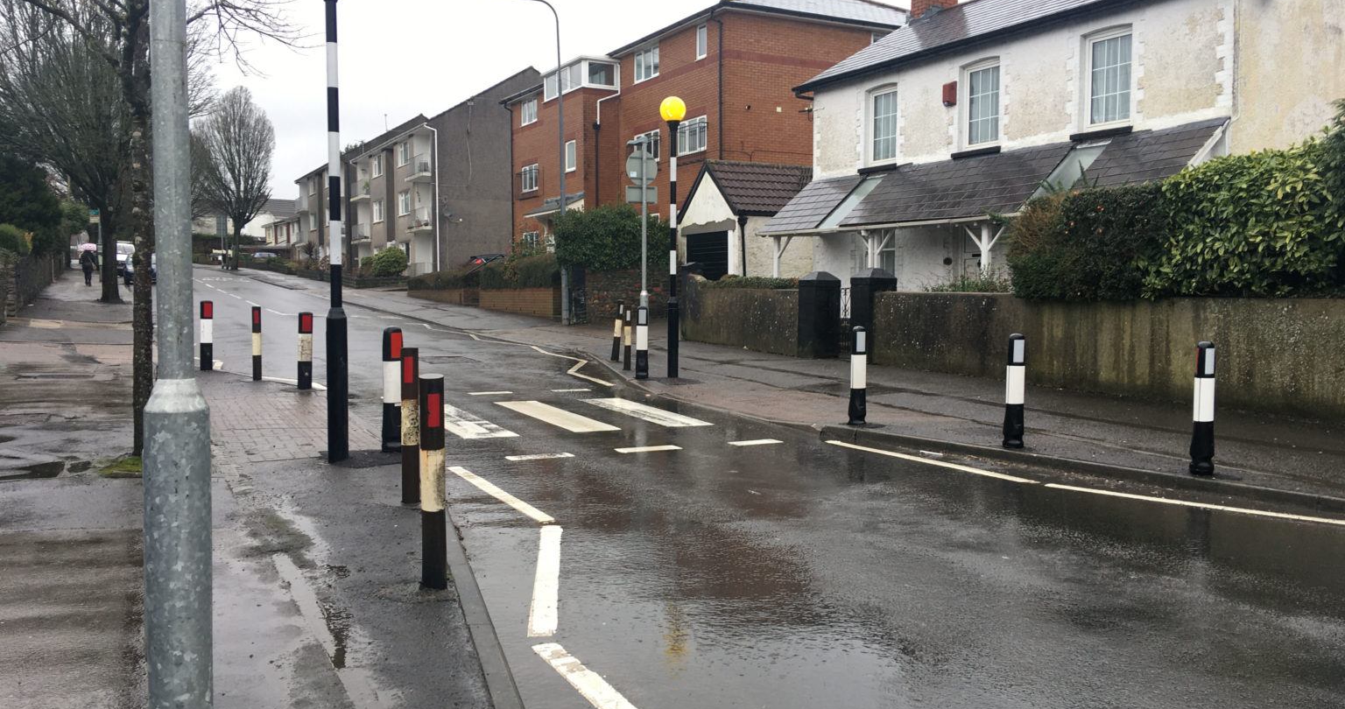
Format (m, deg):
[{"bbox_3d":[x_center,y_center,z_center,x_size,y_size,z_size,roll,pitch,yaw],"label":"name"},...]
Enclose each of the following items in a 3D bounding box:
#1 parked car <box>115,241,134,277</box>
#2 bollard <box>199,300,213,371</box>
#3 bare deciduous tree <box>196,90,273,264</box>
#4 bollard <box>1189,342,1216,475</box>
[{"bbox_3d":[-31.149,-5.389,63.500,1.870,1.930,4.600,-2,4,-27],"label":"parked car"},{"bbox_3d":[-6.456,-0.265,15.560,0.160,0.940,0.160,-3,5,-37],"label":"bollard"},{"bbox_3d":[-28.252,-11.471,73.000,4.900,11.800,4.900,-2,4,-27],"label":"bare deciduous tree"},{"bbox_3d":[3.791,0.380,8.024,0.160,0.940,0.160,-2,4,-27],"label":"bollard"}]

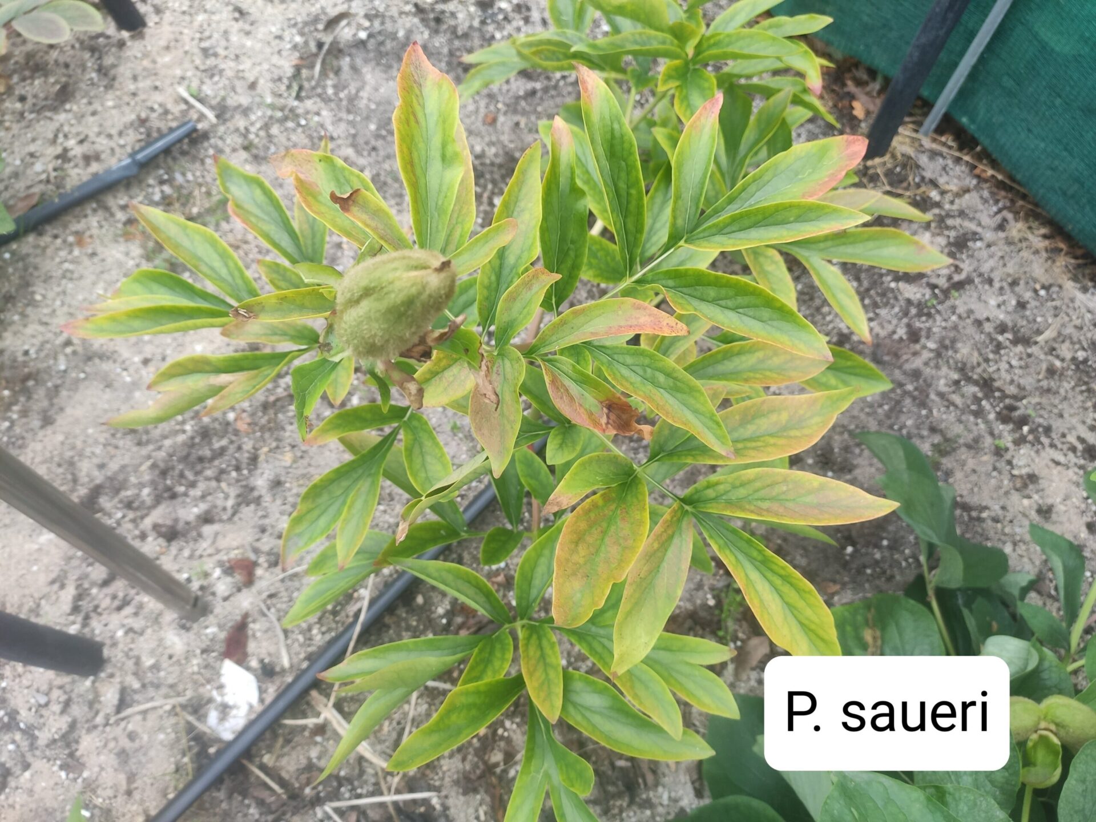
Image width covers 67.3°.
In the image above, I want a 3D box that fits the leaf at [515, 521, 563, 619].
[{"bbox_3d":[-0.006,0.102,0.532,0.032,0.016,0.072,22,94,8],"label":"leaf"}]

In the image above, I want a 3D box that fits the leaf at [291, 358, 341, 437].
[{"bbox_3d":[-0.109,-0.006,0.385,0.022,0.013,0.045,29,110,2],"label":"leaf"}]

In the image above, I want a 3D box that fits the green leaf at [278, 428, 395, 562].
[{"bbox_3d":[-0.134,0.055,0.530,0.050,0.018,0.104,34,90,17],"label":"green leaf"}]

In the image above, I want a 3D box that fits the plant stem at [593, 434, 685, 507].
[{"bbox_3d":[0.054,0.034,0.480,0.070,0.007,0.007,38,70,12],"label":"plant stem"}]

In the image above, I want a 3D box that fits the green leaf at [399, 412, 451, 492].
[{"bbox_3d":[-0.066,0.024,0.460,0.030,0.012,0.054,-31,95,-12],"label":"green leaf"}]

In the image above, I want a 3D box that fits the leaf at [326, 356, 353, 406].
[{"bbox_3d":[-0.127,-0.019,0.501,0.017,0.007,0.032,17,101,10],"label":"leaf"}]

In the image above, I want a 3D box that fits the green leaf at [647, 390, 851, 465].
[{"bbox_3d":[0.122,0.012,0.481,0.130,0.016,0.037,-18,72,-9],"label":"green leaf"}]

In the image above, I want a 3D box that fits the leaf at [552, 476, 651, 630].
[{"bbox_3d":[0.030,0.078,0.460,0.048,0.015,0.096,28,92,13],"label":"leaf"}]

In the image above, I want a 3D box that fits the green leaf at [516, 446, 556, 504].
[{"bbox_3d":[-0.009,0.047,0.592,0.026,0.009,0.053,-28,70,-14],"label":"green leaf"}]

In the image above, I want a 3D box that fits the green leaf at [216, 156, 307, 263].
[{"bbox_3d":[-0.184,-0.130,0.530,0.034,0.019,0.122,-35,64,-16],"label":"green leaf"}]

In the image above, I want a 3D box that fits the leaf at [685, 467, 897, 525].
[{"bbox_3d":[0.140,0.049,0.472,0.125,0.017,0.036,2,72,-6],"label":"leaf"}]

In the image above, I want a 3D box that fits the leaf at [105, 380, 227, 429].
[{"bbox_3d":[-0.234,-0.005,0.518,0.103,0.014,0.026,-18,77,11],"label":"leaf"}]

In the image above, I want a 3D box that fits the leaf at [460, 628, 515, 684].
[{"bbox_3d":[-0.039,0.171,0.562,0.029,0.012,0.052,39,90,13],"label":"leaf"}]

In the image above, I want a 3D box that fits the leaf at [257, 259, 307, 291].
[{"bbox_3d":[-0.144,-0.074,0.455,0.044,0.013,0.018,30,77,13],"label":"leaf"}]

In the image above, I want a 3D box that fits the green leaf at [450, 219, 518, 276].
[{"bbox_3d":[-0.032,-0.075,0.385,0.043,0.013,0.014,-36,89,0],"label":"green leaf"}]

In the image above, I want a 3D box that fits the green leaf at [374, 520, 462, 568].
[{"bbox_3d":[-0.099,0.102,0.630,0.075,0.012,0.033,-21,65,7],"label":"green leaf"}]

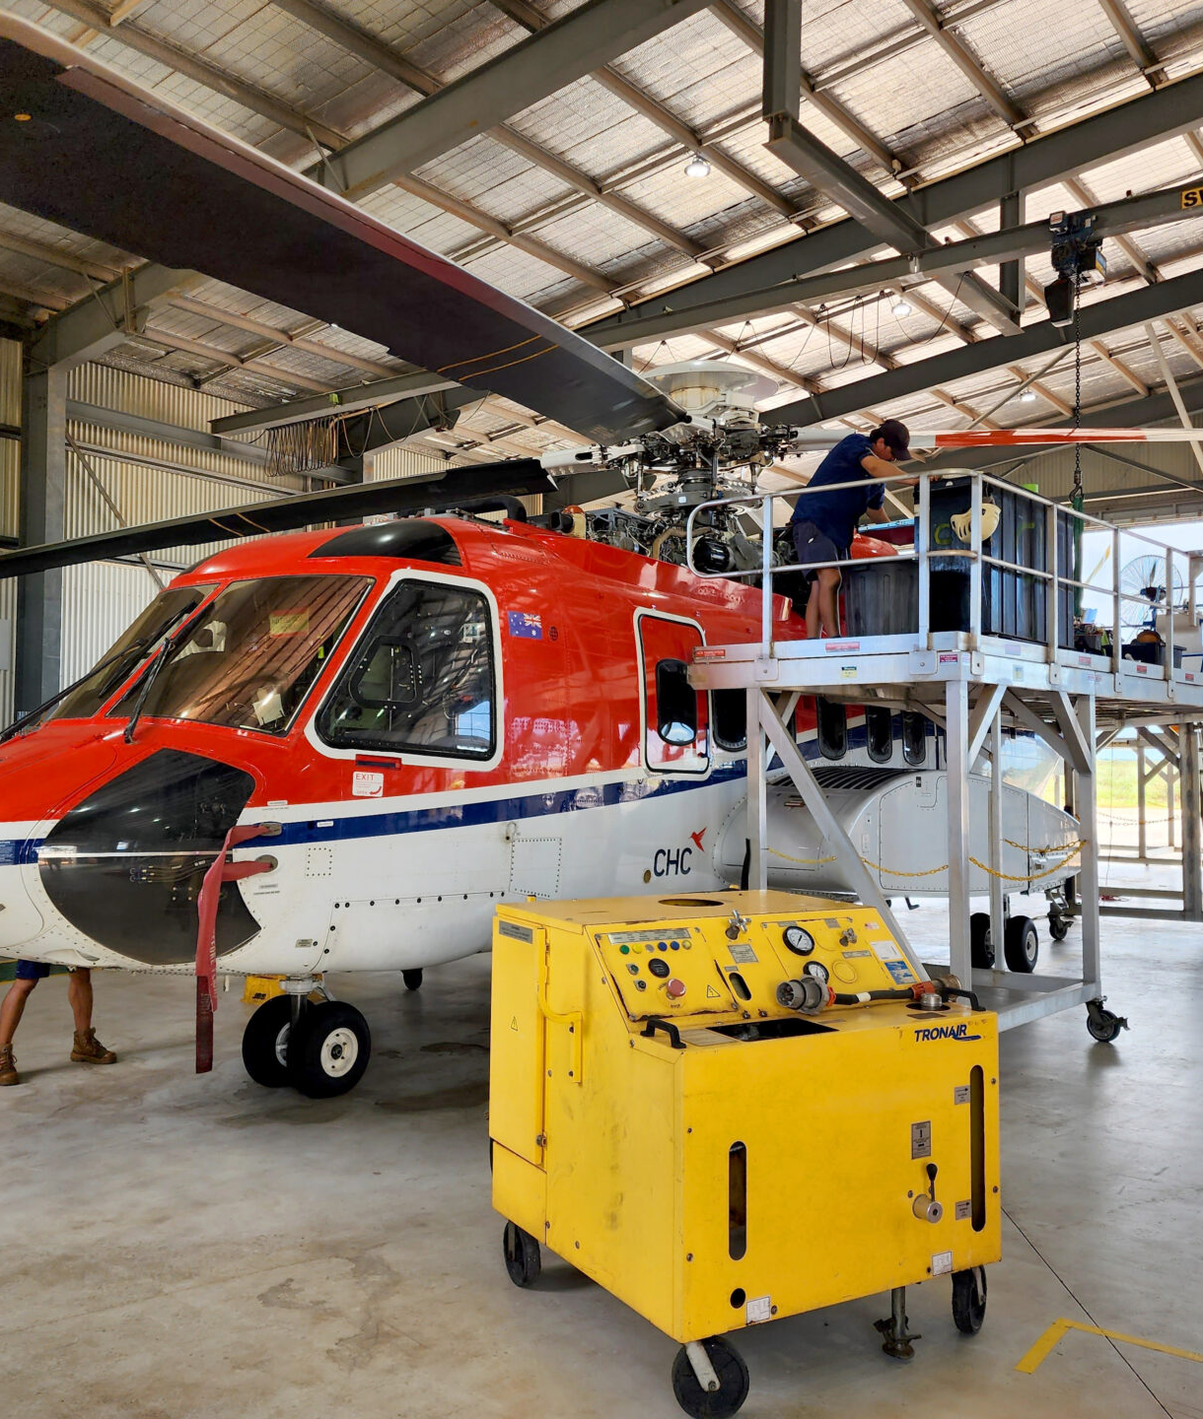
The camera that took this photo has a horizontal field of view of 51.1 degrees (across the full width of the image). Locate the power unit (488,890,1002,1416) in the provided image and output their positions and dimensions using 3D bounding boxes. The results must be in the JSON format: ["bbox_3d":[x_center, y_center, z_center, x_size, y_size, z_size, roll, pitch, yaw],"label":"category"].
[{"bbox_3d":[0.426,1.290,4.080,1.155,1.250,1.180,2,-3,-30],"label":"power unit"}]

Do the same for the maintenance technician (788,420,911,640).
[{"bbox_3d":[1.510,-0.999,7.620,0.760,1.480,0.560,-1,-3,25],"label":"maintenance technician"}]

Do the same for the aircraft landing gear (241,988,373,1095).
[{"bbox_3d":[-1.552,1.724,6.636,0.530,0.560,0.500,-1,-3,37],"label":"aircraft landing gear"}]

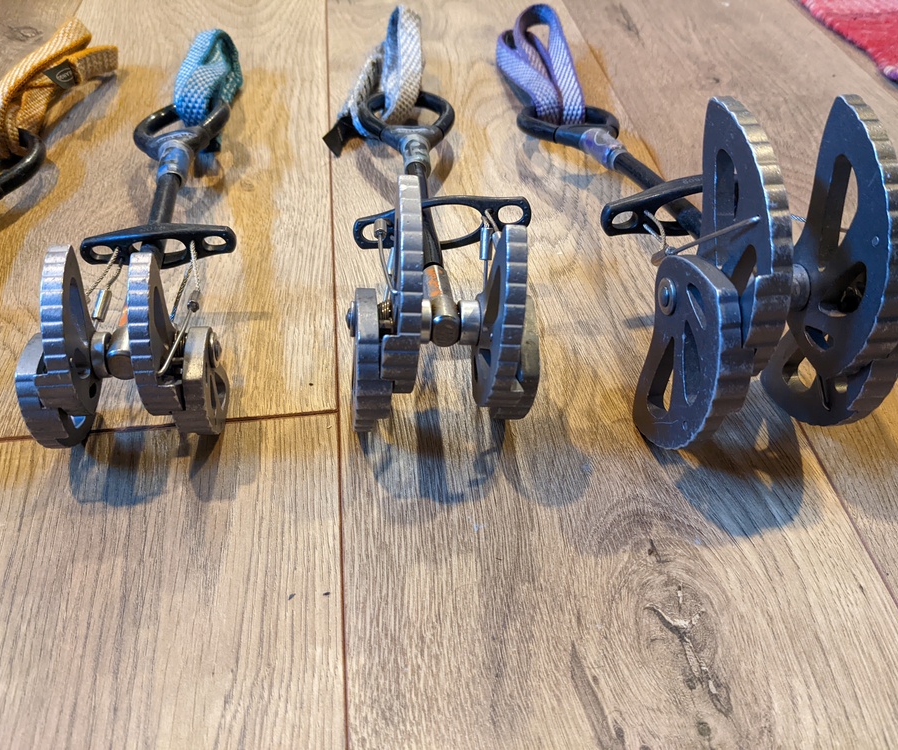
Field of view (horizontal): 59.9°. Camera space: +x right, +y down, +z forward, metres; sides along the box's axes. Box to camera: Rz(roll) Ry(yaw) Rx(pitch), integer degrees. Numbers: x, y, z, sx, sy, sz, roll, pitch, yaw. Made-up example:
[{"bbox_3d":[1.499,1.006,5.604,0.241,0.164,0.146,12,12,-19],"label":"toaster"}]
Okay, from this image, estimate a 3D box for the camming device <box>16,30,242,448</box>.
[{"bbox_3d":[-0.138,-0.110,0.385,0.080,0.084,0.342,-5,47,-5],"label":"camming device"}]

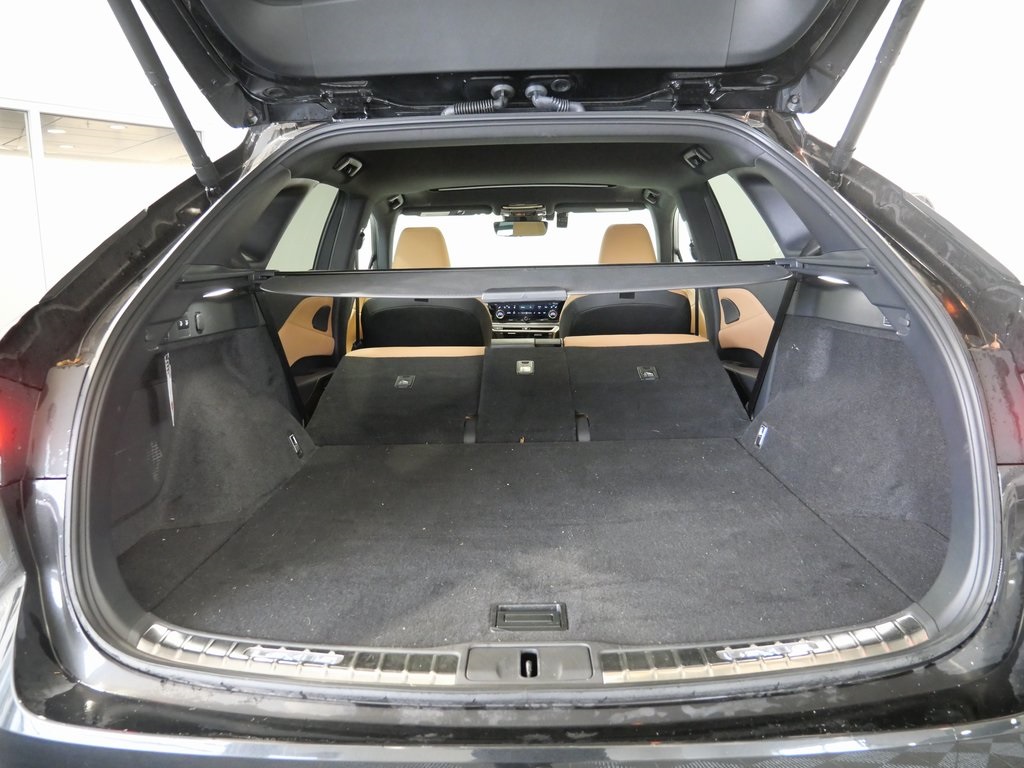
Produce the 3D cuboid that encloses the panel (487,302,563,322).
[{"bbox_3d":[0.065,-0.346,3.440,0.360,0.100,0.035,-1,-12,1],"label":"panel"}]

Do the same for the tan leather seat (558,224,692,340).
[{"bbox_3d":[0.462,-0.154,3.170,0.540,1.060,0.800,-1,10,1],"label":"tan leather seat"}]

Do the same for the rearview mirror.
[{"bbox_3d":[0.045,-0.735,3.360,0.255,0.070,0.045,1,15,13],"label":"rearview mirror"}]

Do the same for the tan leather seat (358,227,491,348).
[{"bbox_3d":[-0.331,-0.144,3.170,0.540,1.060,0.800,-1,10,1],"label":"tan leather seat"}]

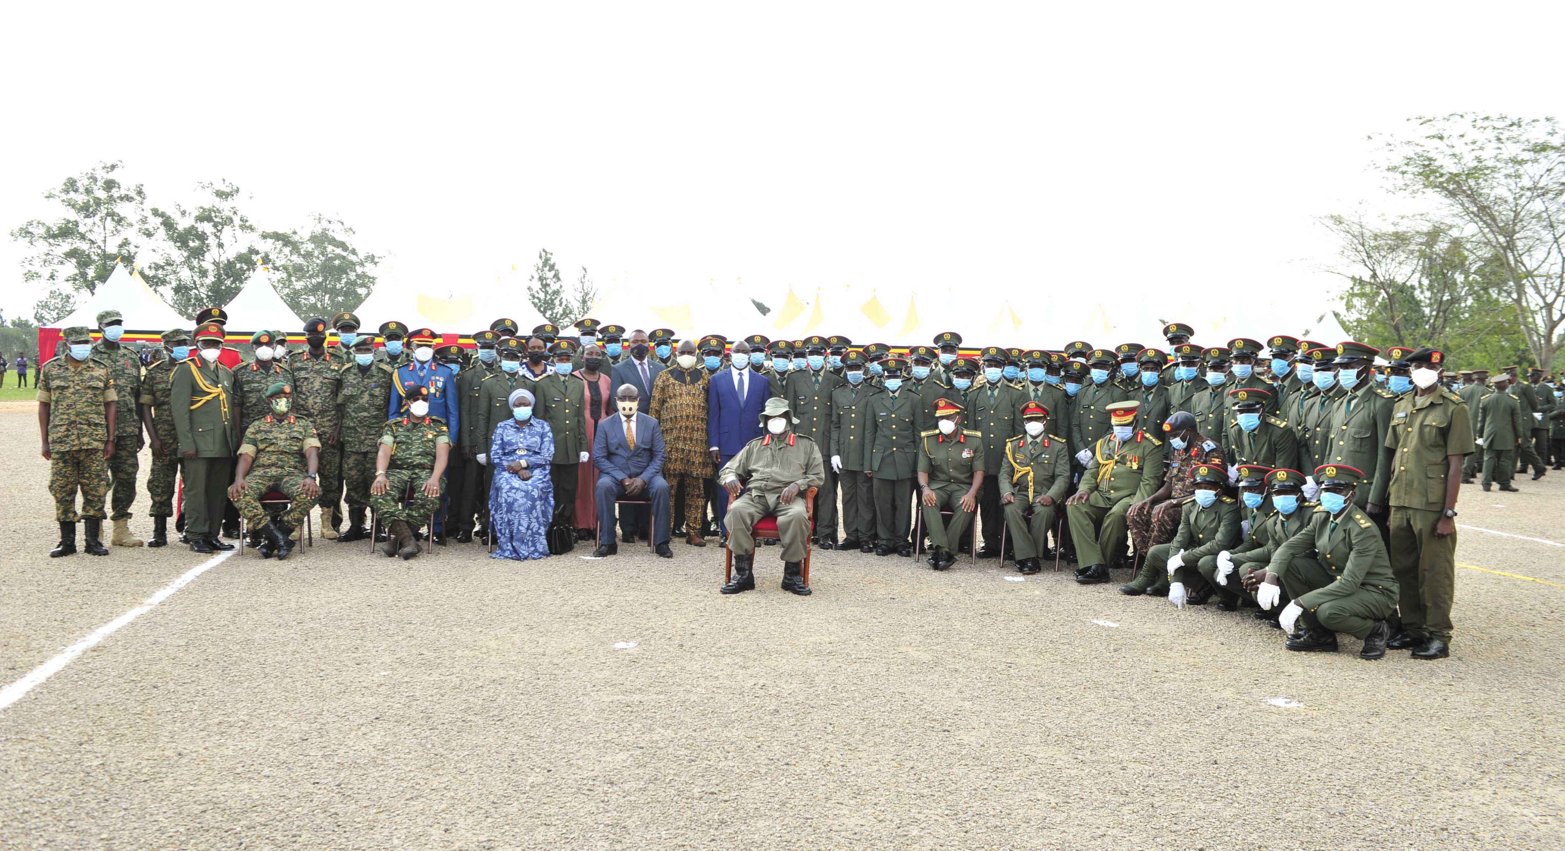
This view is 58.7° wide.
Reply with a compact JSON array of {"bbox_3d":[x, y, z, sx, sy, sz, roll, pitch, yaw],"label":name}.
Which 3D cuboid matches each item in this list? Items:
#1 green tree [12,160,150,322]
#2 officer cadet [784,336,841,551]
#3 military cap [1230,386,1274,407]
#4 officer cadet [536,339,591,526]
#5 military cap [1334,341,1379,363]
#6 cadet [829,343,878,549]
[{"bbox_3d":[-40.235,-8.666,79.768,7.600,12.805,7.400,0,2,-27],"label":"green tree"},{"bbox_3d":[0.274,0.147,12.231,0.510,1.864,0.320,1,2,0],"label":"officer cadet"},{"bbox_3d":[3.103,-0.186,9.200,0.255,0.145,0.280,3,3,36],"label":"military cap"},{"bbox_3d":[-1.918,0.139,12.150,0.520,1.740,0.330,1,2,-9],"label":"officer cadet"},{"bbox_3d":[3.576,-0.452,8.650,0.280,0.140,0.255,0,3,-24],"label":"military cap"},{"bbox_3d":[0.631,0.208,12.270,0.470,1.754,0.310,1,2,3],"label":"cadet"}]

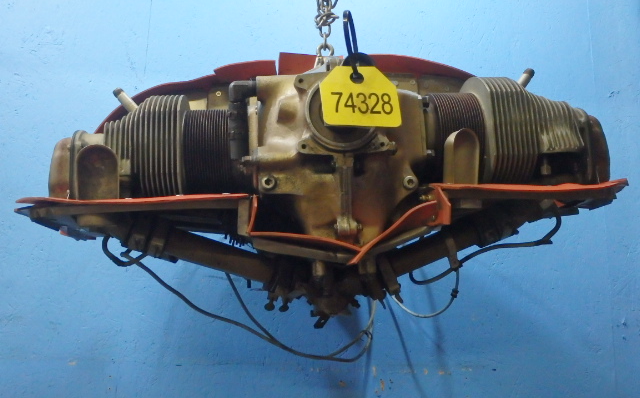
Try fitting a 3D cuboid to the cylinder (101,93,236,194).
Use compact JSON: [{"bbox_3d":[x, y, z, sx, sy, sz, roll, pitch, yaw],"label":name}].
[{"bbox_3d":[-0.214,-0.075,0.835,0.190,0.163,0.163,-2,-3,-5],"label":"cylinder"}]

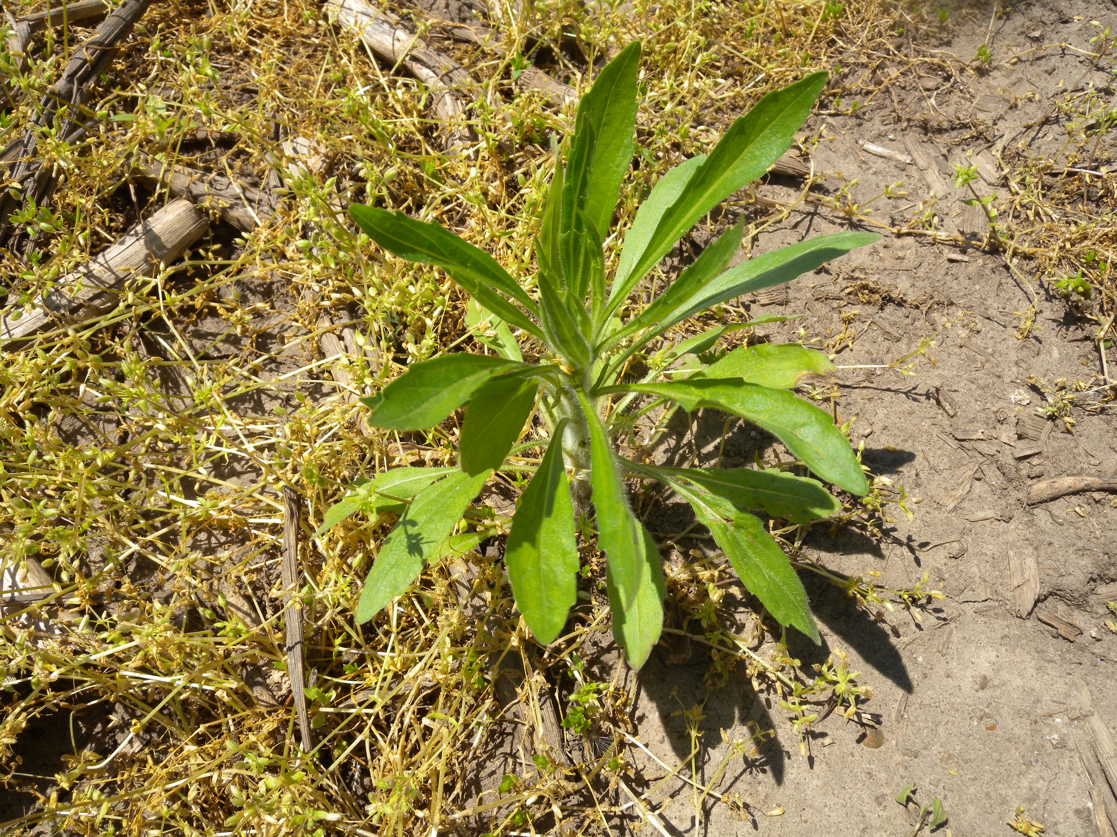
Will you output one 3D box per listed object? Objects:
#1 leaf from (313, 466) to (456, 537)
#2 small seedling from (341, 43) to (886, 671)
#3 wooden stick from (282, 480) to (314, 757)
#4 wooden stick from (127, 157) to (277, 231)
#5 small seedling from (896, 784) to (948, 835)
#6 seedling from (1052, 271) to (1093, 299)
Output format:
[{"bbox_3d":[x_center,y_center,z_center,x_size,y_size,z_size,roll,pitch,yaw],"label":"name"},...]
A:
[{"bbox_3d":[-0.075,0.037,0.393,0.067,0.014,0.022,-19,60,-11],"label":"leaf"},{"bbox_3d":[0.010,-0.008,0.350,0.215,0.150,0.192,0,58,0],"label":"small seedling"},{"bbox_3d":[-0.107,0.078,0.373,0.008,0.007,0.115,-10,59,-6],"label":"wooden stick"},{"bbox_3d":[-0.200,-0.125,0.504,0.099,0.016,0.017,22,60,13],"label":"wooden stick"},{"bbox_3d":[0.137,0.148,0.340,0.020,0.011,0.021,0,58,0],"label":"small seedling"},{"bbox_3d":[0.263,-0.068,0.462,0.019,0.013,0.016,0,58,0],"label":"seedling"}]

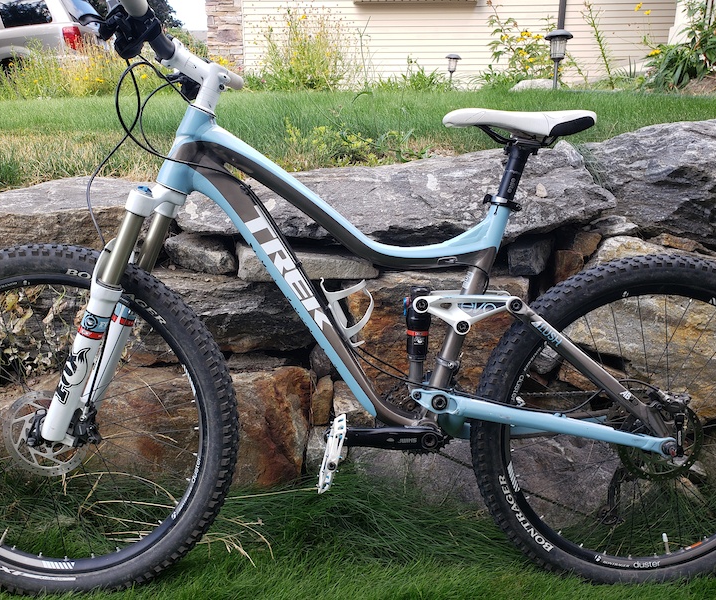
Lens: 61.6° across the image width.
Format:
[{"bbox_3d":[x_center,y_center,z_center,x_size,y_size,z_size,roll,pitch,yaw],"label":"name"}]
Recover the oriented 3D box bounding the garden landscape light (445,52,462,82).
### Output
[{"bbox_3d":[0.818,-1.980,5.230,0.140,0.310,0.140,1,13,0],"label":"garden landscape light"}]

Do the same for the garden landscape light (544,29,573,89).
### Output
[{"bbox_3d":[1.000,-1.204,3.020,0.140,0.310,0.140,1,13,0],"label":"garden landscape light"}]

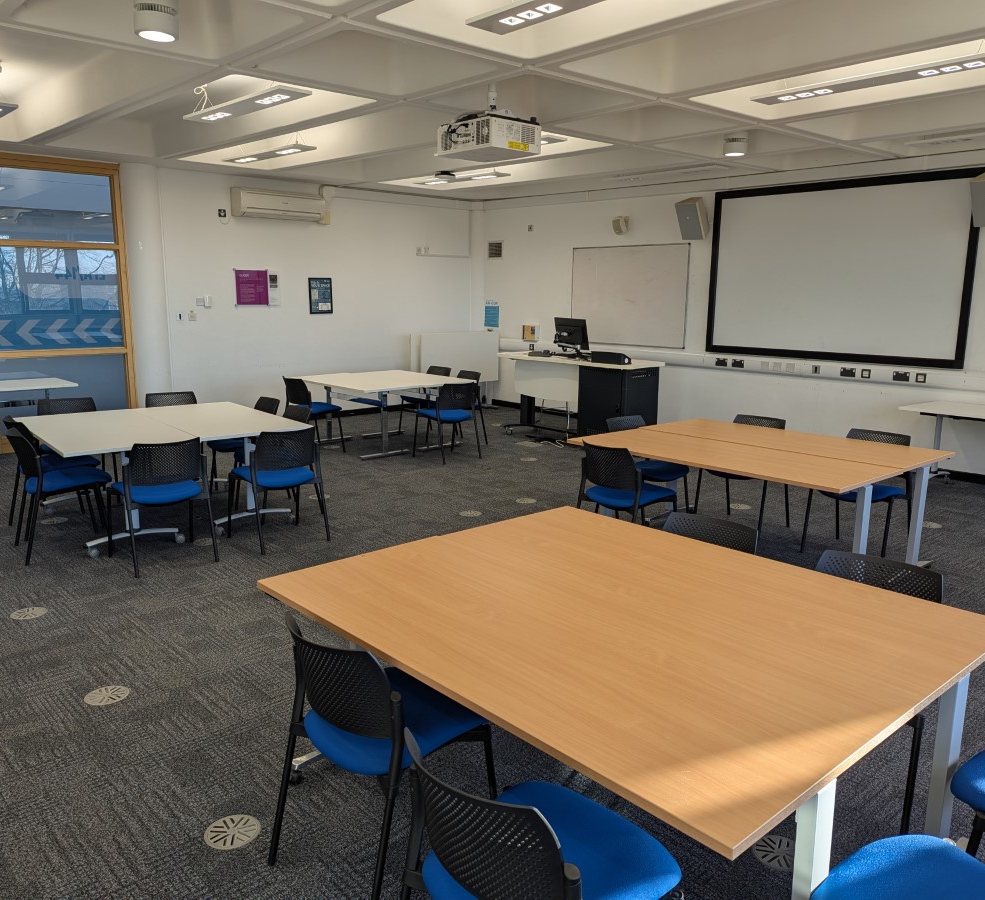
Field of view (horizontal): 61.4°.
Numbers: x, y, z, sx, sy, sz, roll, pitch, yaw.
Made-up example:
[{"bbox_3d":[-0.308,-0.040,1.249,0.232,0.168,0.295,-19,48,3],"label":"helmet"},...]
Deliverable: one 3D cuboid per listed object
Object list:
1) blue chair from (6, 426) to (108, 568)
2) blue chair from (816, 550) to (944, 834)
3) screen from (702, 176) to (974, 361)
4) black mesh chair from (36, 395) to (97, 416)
[{"bbox_3d":[-2.763,0.249,5.295,0.560,0.790,0.530,-7,13,-36],"label":"blue chair"},{"bbox_3d":[1.181,0.793,2.711,0.530,0.790,0.530,10,14,41],"label":"blue chair"},{"bbox_3d":[3.401,-1.806,8.433,0.050,1.775,2.720,-9,15,-42],"label":"screen"},{"bbox_3d":[-3.257,0.005,6.550,0.530,0.790,0.560,-9,14,-41],"label":"black mesh chair"}]

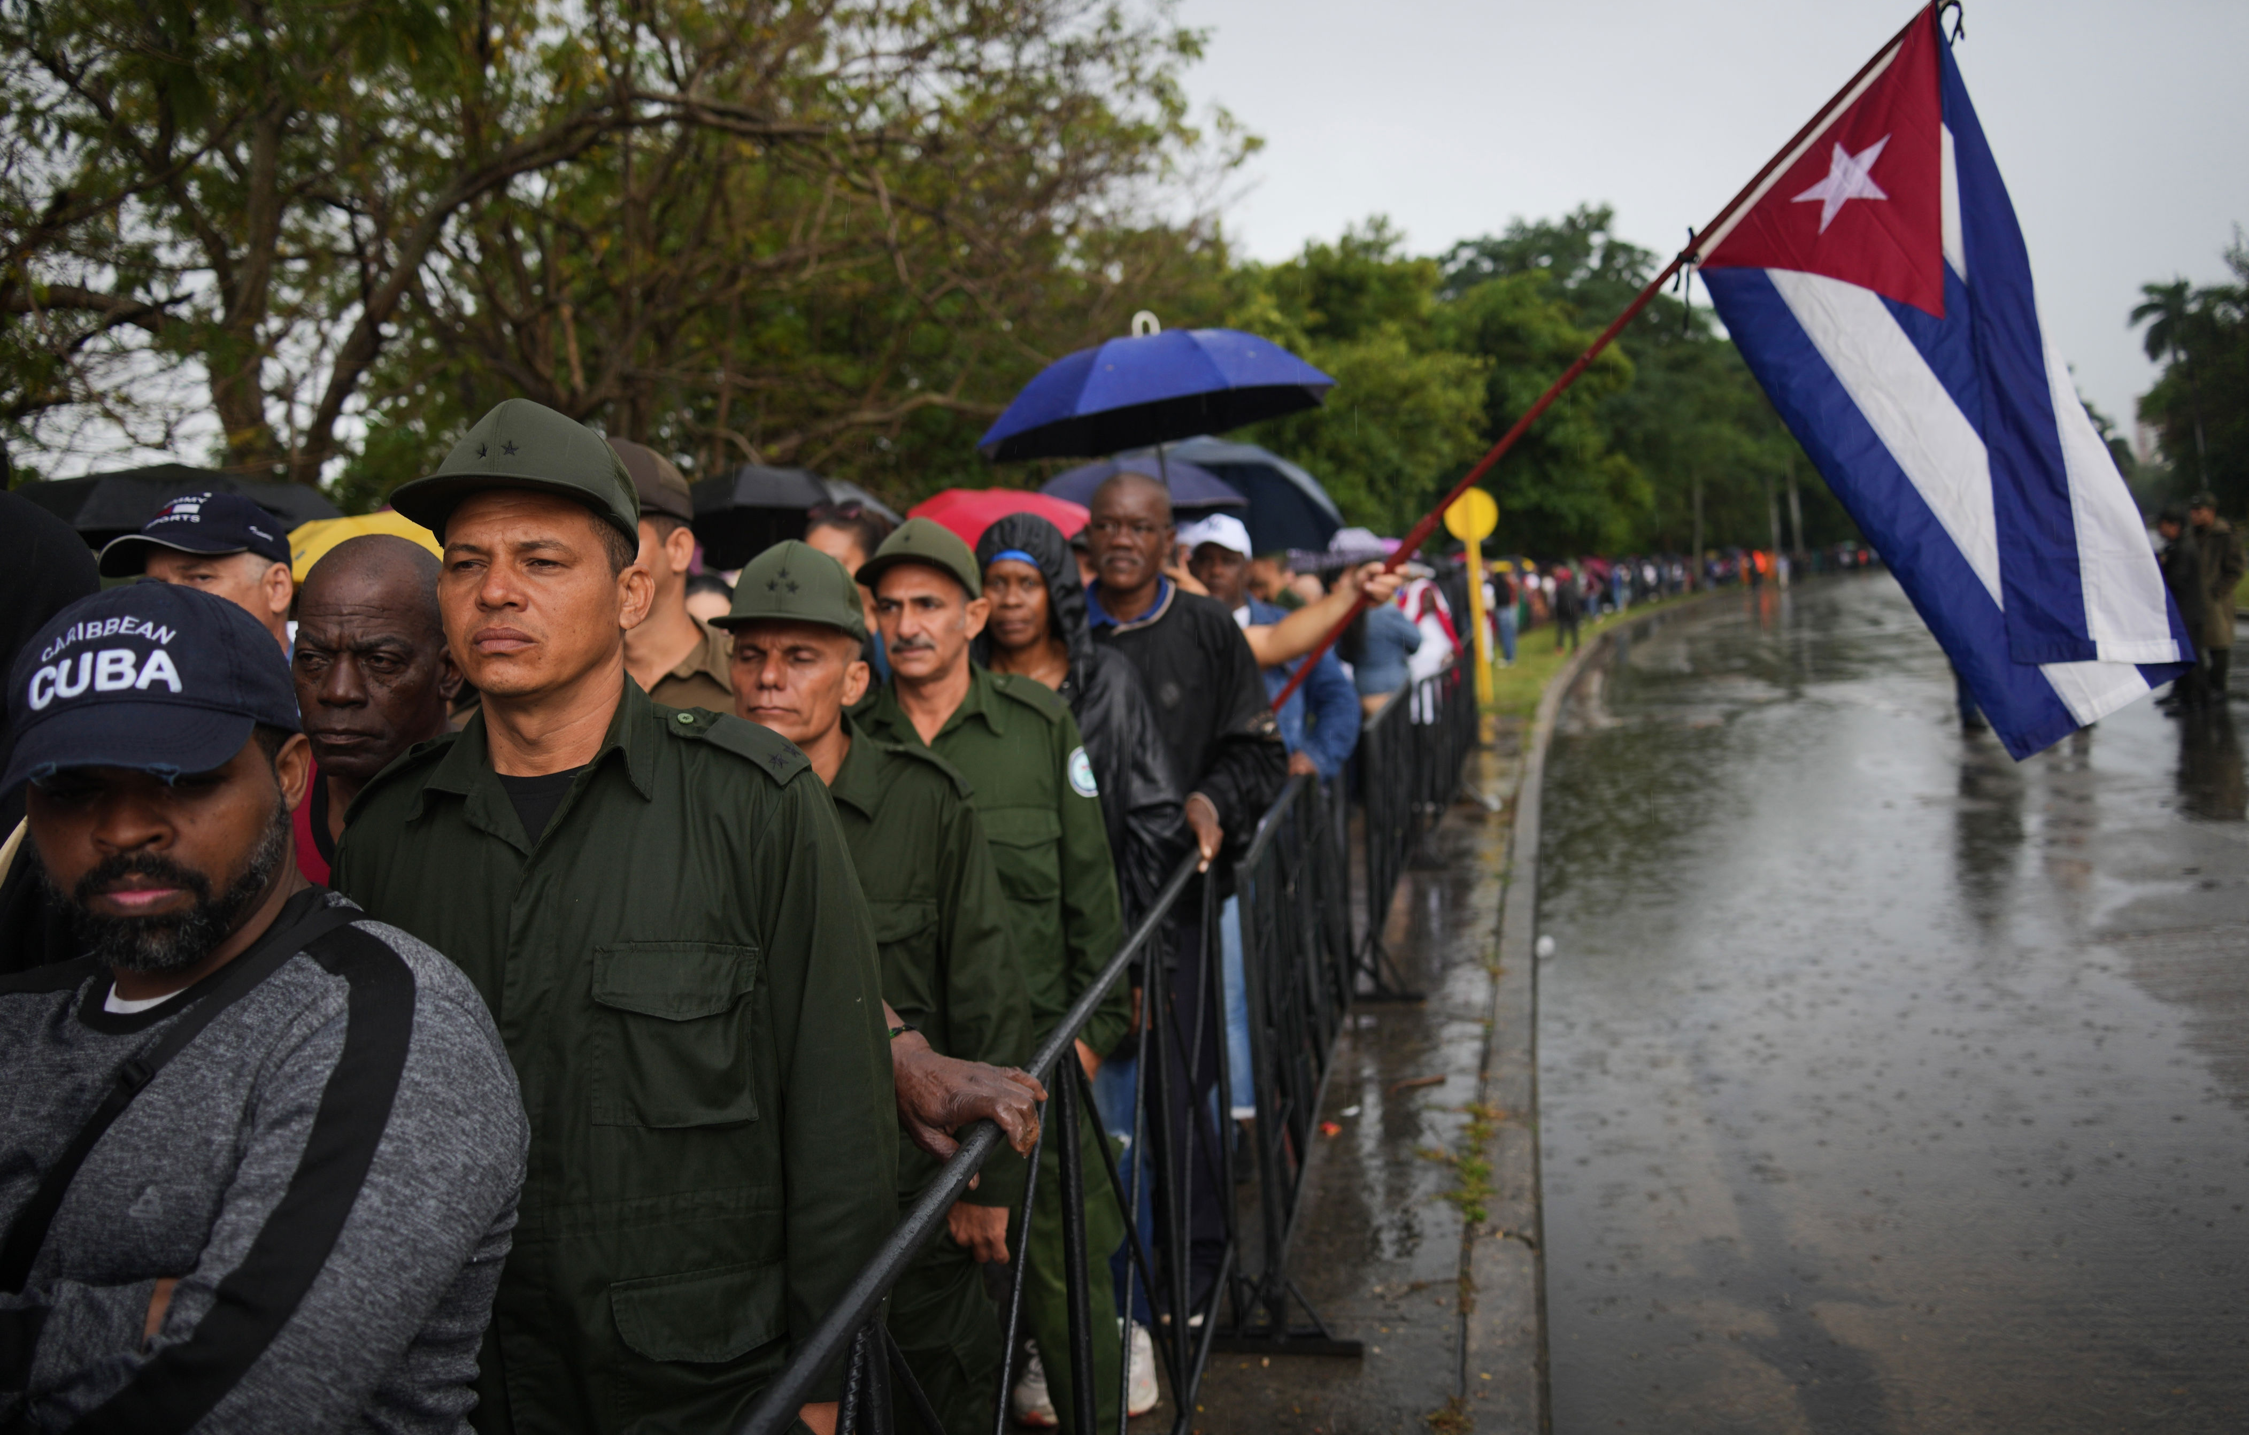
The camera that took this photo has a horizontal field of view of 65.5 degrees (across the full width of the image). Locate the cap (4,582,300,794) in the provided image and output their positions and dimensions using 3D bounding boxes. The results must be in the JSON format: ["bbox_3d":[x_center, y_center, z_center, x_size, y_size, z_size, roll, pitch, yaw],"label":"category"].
[{"bbox_3d":[-0.698,-0.018,1.250,0.180,0.140,0.270,-4,14,-2],"label":"cap"}]

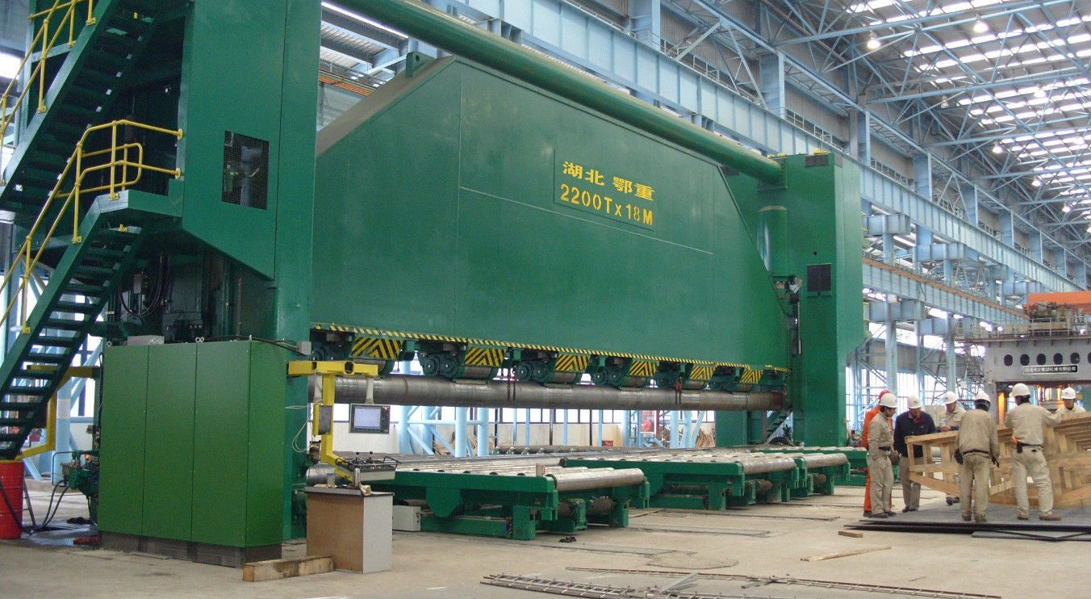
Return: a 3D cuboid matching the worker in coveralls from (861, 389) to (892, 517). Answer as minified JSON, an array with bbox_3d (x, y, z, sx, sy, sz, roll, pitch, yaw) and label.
[{"bbox_3d":[4.884,2.254,16.289,0.450,1.823,0.450,0,-6,9],"label":"worker in coveralls"}]

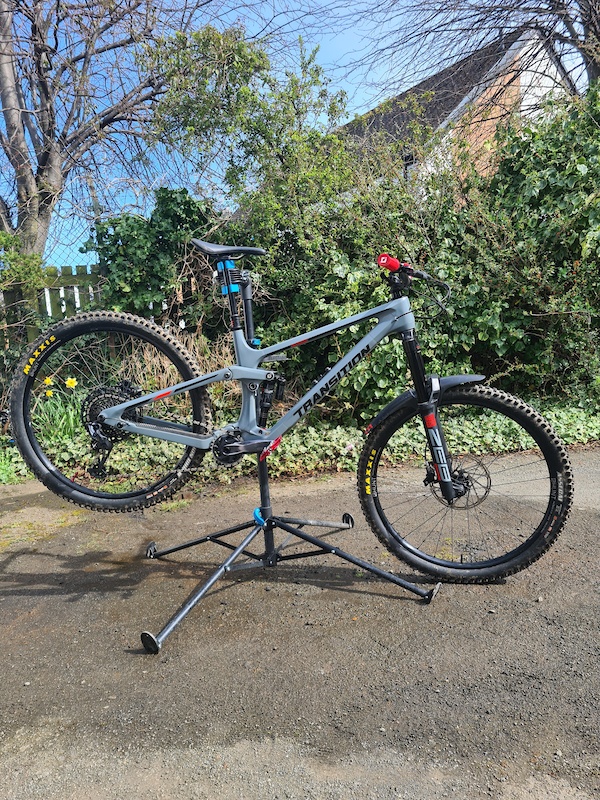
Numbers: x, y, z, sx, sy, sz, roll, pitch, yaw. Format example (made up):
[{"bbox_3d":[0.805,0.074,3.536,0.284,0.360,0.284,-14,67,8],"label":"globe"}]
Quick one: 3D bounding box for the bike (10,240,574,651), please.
[{"bbox_3d":[-0.028,0.021,2.162,2.030,1.075,0.790,11,7,2],"label":"bike"}]

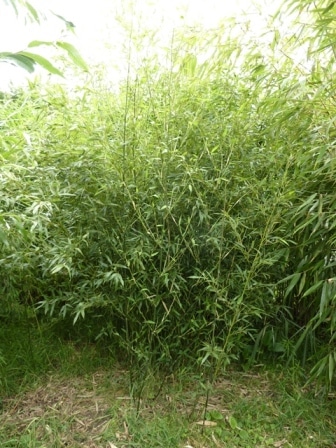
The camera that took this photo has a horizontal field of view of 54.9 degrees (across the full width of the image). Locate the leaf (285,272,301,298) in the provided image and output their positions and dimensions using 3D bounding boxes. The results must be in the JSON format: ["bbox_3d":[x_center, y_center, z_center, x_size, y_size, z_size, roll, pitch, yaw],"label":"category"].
[{"bbox_3d":[1.001,0.494,2.600,0.045,0.235,0.030,31,-6,24],"label":"leaf"}]

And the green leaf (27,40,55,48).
[{"bbox_3d":[-0.493,-0.694,1.250,0.110,0.025,0.030,-7,6,-20],"label":"green leaf"}]

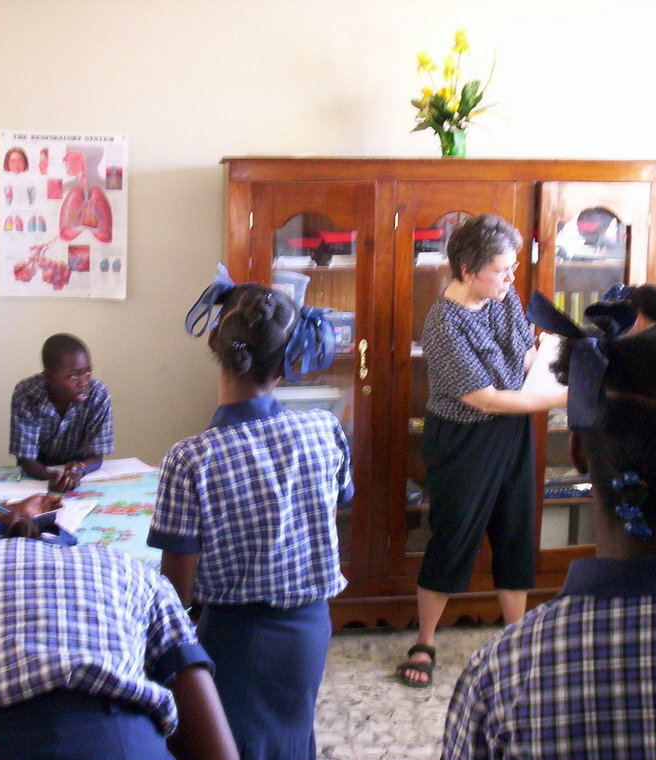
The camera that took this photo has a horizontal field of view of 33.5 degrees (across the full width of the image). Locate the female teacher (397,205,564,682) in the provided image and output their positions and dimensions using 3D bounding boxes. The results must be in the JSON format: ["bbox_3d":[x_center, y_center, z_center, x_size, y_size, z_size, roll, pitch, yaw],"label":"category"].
[{"bbox_3d":[0.529,0.236,3.784,0.500,1.600,0.520,8,10,43],"label":"female teacher"}]

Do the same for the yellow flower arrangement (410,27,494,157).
[{"bbox_3d":[0.483,-1.092,4.195,0.330,0.500,0.280,-1,8,-8],"label":"yellow flower arrangement"}]

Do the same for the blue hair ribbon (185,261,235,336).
[{"bbox_3d":[-0.230,-0.158,2.138,0.110,0.150,0.090,2,8,10],"label":"blue hair ribbon"}]

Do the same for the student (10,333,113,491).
[{"bbox_3d":[-0.879,0.448,3.612,0.370,1.200,0.450,-2,8,-15],"label":"student"}]

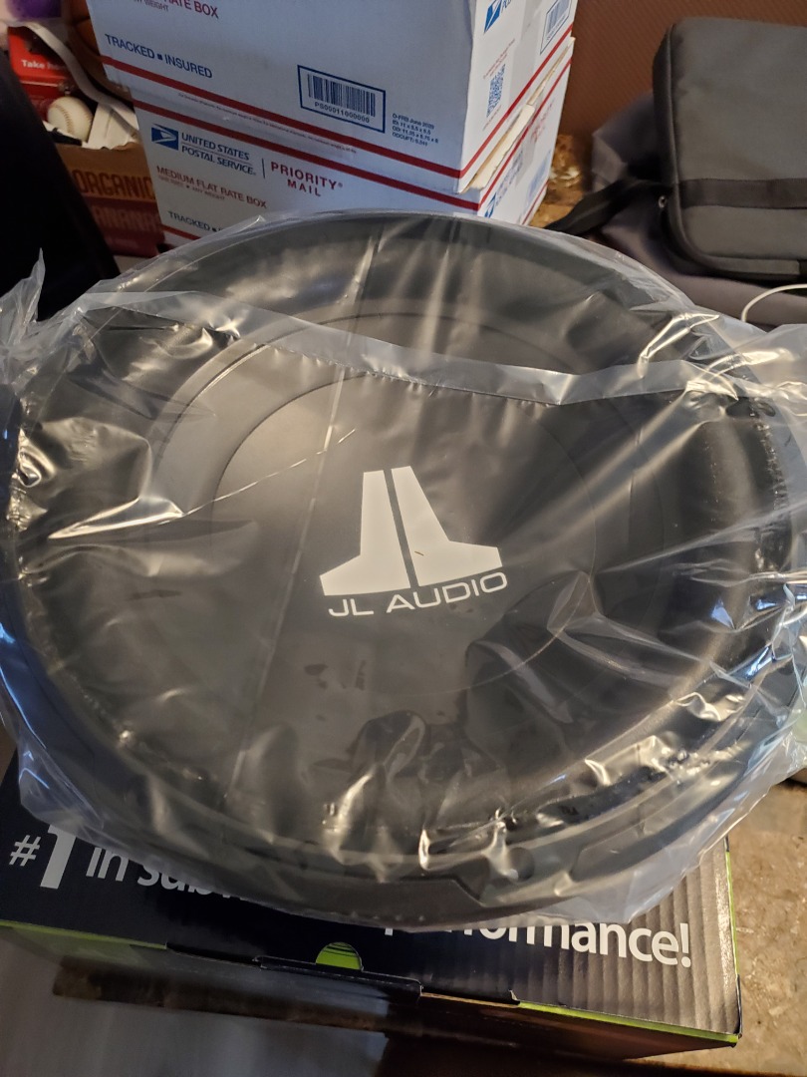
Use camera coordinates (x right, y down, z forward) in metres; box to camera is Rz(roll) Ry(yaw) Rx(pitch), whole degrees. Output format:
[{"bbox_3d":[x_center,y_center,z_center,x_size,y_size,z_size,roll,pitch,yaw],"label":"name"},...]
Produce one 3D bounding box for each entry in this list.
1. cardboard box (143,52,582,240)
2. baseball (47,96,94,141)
[{"bbox_3d":[-0.035,-0.338,0.698,0.286,0.147,0.220,21,59,11],"label":"cardboard box"},{"bbox_3d":[-0.571,-0.716,1.390,0.074,0.074,0.074,0,58,-2],"label":"baseball"}]

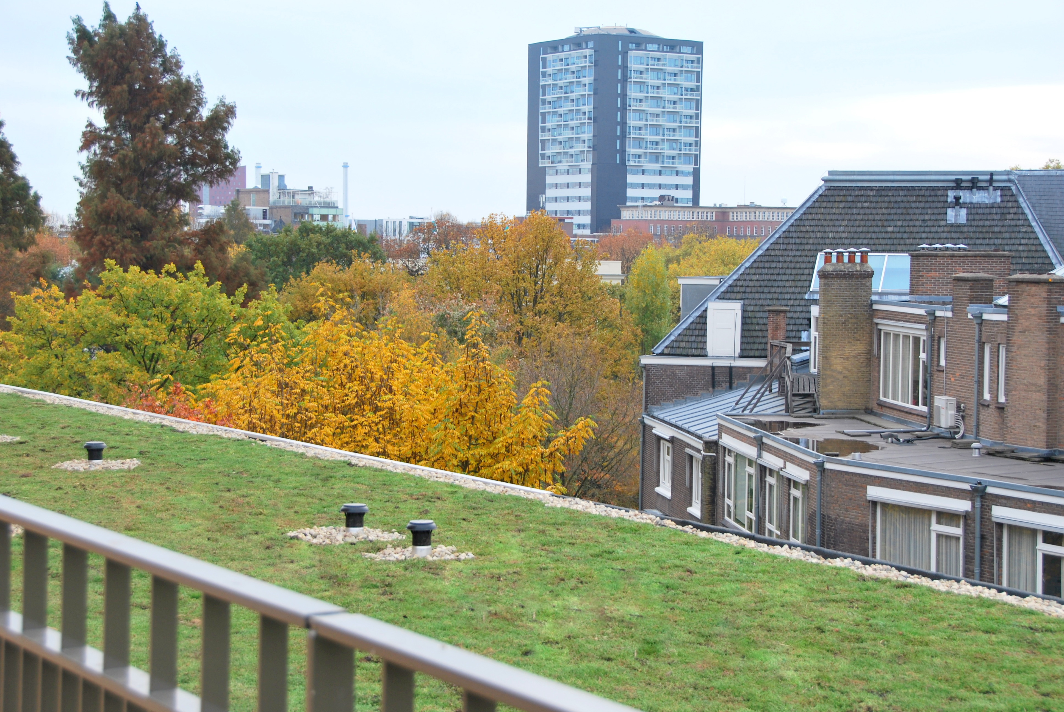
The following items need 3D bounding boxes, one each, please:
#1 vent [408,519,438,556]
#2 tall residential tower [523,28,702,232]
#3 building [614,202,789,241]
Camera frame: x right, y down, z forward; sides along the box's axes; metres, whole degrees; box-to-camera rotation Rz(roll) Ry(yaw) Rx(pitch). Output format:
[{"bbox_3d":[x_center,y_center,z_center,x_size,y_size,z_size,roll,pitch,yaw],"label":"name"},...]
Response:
[{"bbox_3d":[-0.681,1.132,12.120,0.190,0.220,0.190,1,4,0],"label":"vent"},{"bbox_3d":[18.815,-47.896,451.695,28.464,55.963,29.623,-2,5,-31],"label":"tall residential tower"},{"bbox_3d":[40.505,-23.989,412.183,50.000,14.356,15.000,0,4,-15],"label":"building"}]

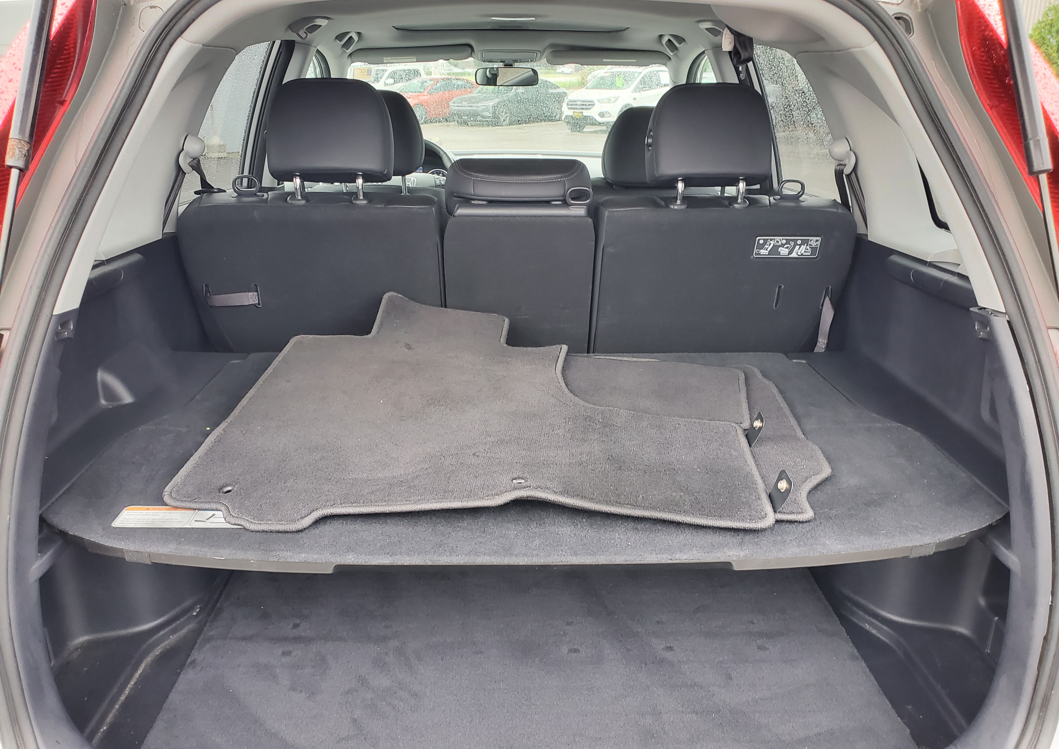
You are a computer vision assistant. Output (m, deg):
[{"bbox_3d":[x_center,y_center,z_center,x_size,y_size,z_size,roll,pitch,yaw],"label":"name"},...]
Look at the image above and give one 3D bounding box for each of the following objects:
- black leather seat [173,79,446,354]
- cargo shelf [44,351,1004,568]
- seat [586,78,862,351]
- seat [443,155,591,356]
[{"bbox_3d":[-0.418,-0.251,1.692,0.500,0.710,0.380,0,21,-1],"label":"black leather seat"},{"bbox_3d":[-0.008,0.104,1.299,1.280,0.035,0.765,0,21,-1],"label":"cargo shelf"},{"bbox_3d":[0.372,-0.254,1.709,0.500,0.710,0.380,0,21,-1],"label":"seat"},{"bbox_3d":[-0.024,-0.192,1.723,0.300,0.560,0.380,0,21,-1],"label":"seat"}]

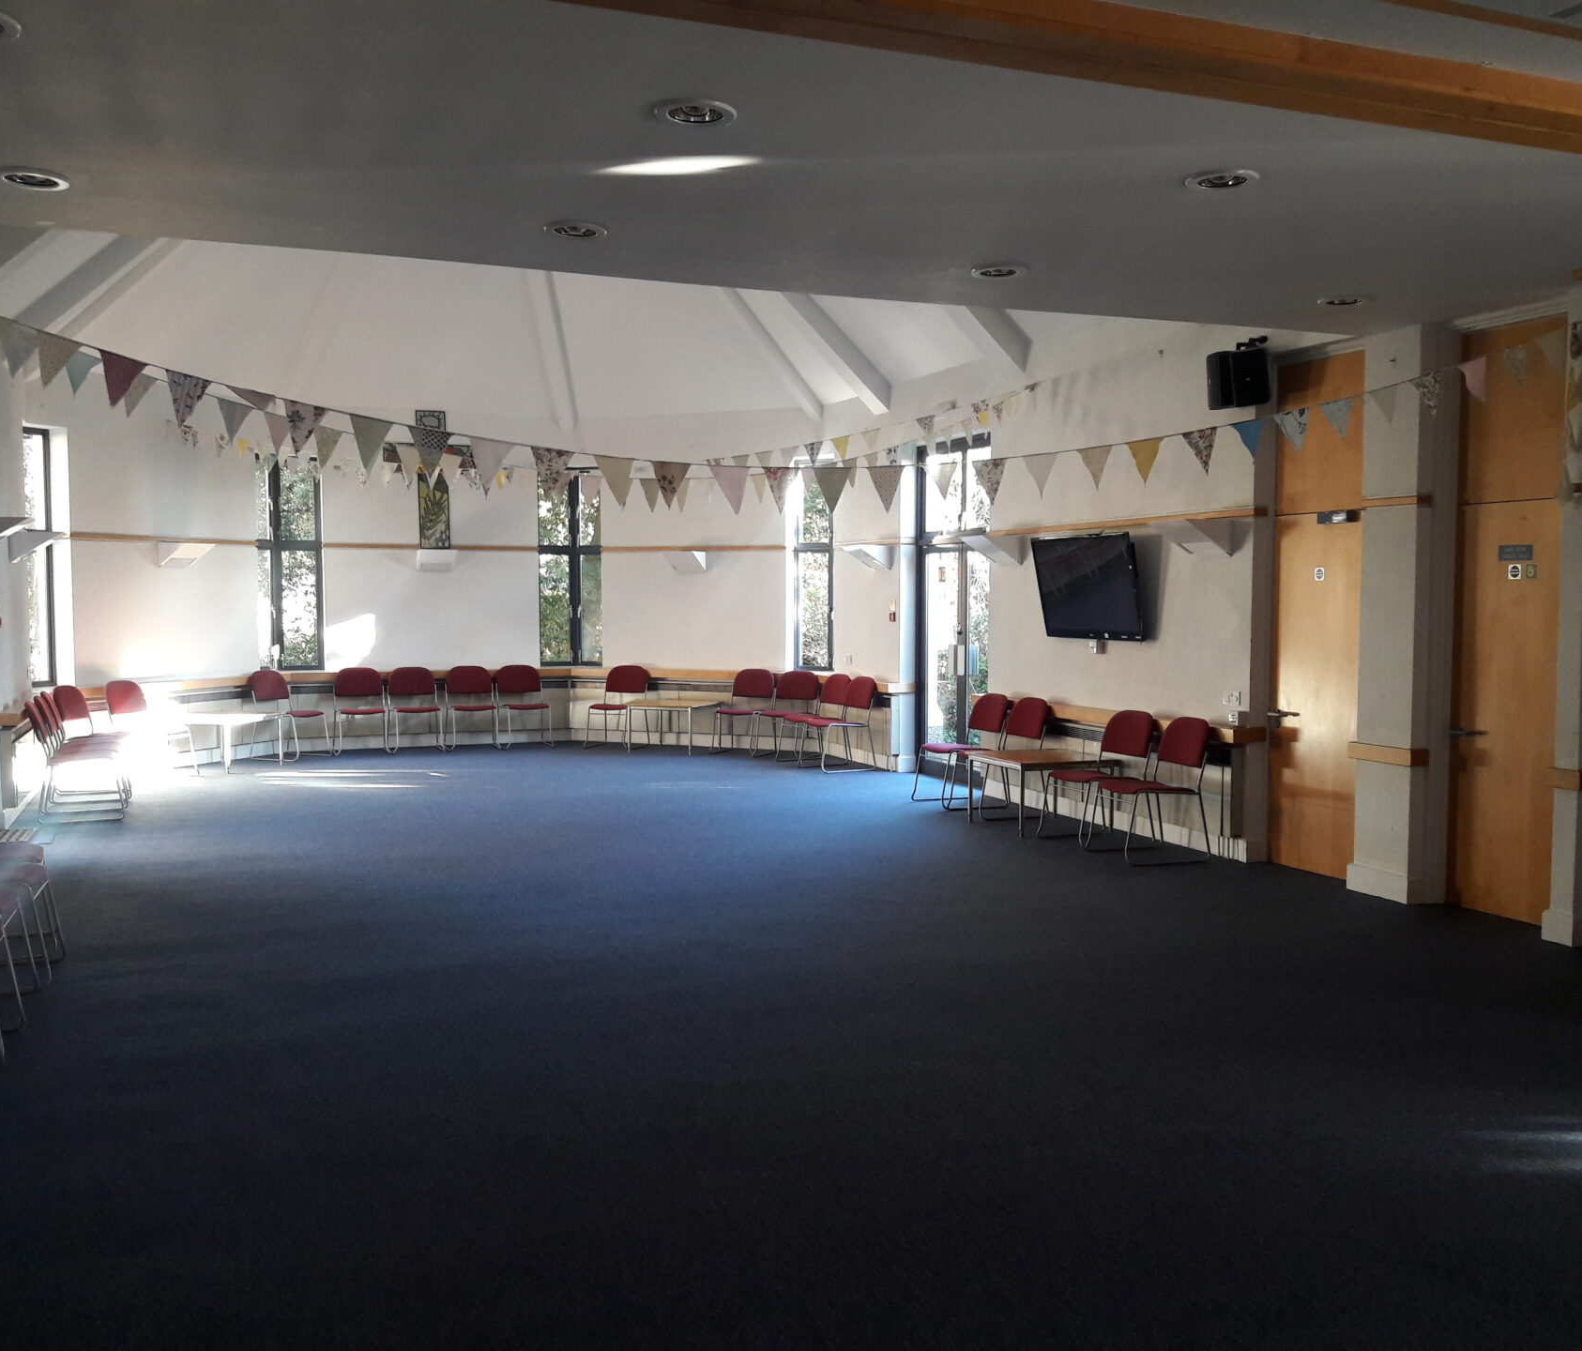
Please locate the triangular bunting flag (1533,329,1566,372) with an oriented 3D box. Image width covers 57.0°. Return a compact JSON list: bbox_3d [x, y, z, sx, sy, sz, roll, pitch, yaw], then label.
[{"bbox_3d":[3.295,-1.410,6.319,0.160,0.195,0.015,-1,3,-12],"label":"triangular bunting flag"}]

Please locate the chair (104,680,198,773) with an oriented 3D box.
[{"bbox_3d":[-5.602,0.469,12.773,0.578,0.830,0.508,1,3,17],"label":"chair"}]

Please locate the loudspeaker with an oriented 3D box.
[{"bbox_3d":[2.525,-1.670,8.234,0.238,0.307,0.233,-9,5,-12],"label":"loudspeaker"}]

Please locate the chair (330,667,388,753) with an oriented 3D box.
[{"bbox_3d":[-4.267,0.350,14.478,0.505,0.822,0.564,-1,4,-23],"label":"chair"}]

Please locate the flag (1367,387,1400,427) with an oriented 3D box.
[{"bbox_3d":[2.510,-1.140,6.166,0.150,0.175,0.015,-1,3,-12],"label":"flag"}]

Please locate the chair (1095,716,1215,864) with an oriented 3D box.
[{"bbox_3d":[2.166,0.684,8.815,0.578,0.830,0.508,-1,3,-19],"label":"chair"}]

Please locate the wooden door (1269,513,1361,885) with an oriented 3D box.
[{"bbox_3d":[2.931,0.103,8.069,0.050,2.000,0.770,-1,3,-21],"label":"wooden door"}]

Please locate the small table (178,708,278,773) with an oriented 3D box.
[{"bbox_3d":[-5.118,0.599,13.153,0.703,0.475,0.703,1,3,21],"label":"small table"}]

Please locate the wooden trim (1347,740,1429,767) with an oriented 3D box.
[{"bbox_3d":[3.054,0.399,7.461,0.100,0.086,0.440,-1,3,-21],"label":"wooden trim"}]

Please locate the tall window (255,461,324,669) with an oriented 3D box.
[{"bbox_3d":[-4.992,-1.098,14.432,0.660,2.060,0.170,-3,4,-43],"label":"tall window"}]

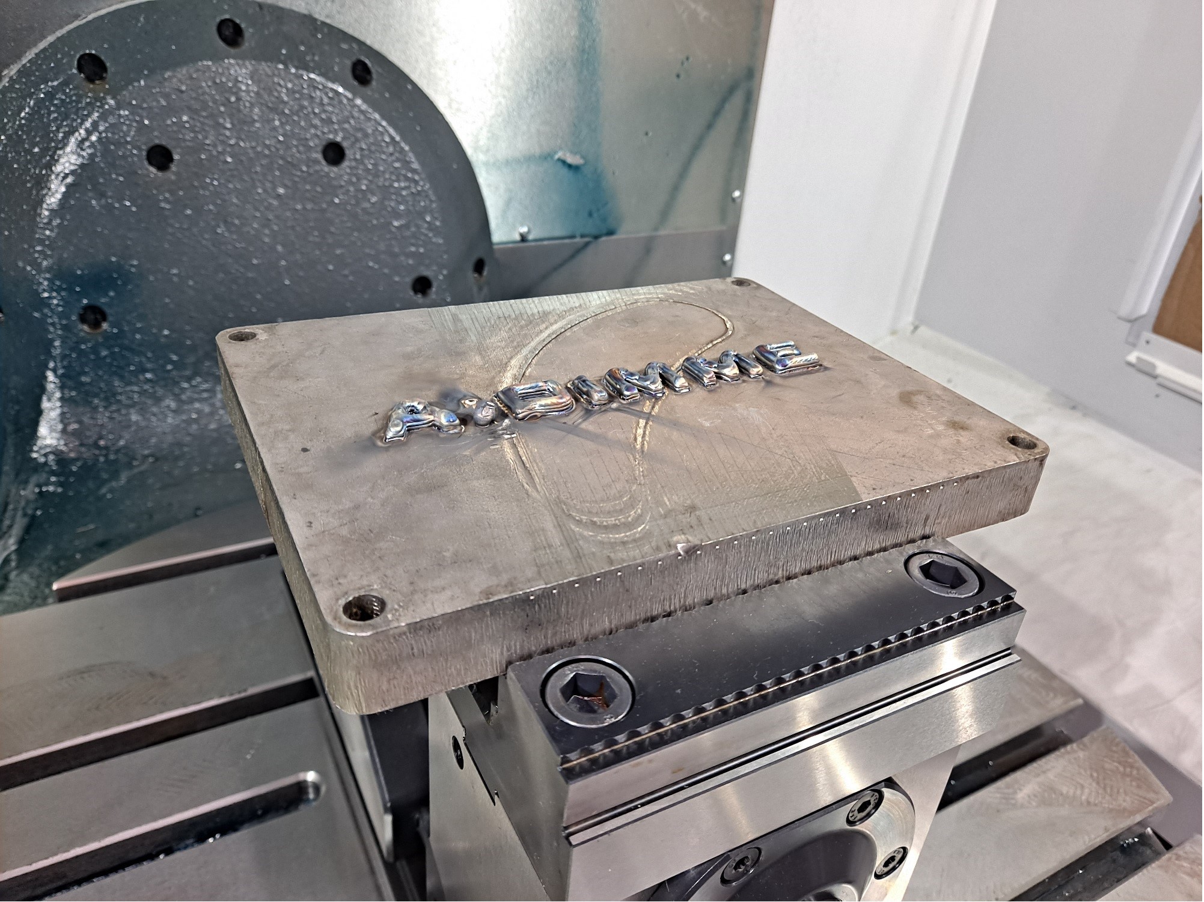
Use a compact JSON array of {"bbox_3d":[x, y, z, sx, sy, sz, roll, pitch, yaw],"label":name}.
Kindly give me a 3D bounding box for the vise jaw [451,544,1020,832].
[{"bbox_3d":[0.040,0.048,0.201,0.125,0.021,0.038,-11,34,-27],"label":"vise jaw"}]

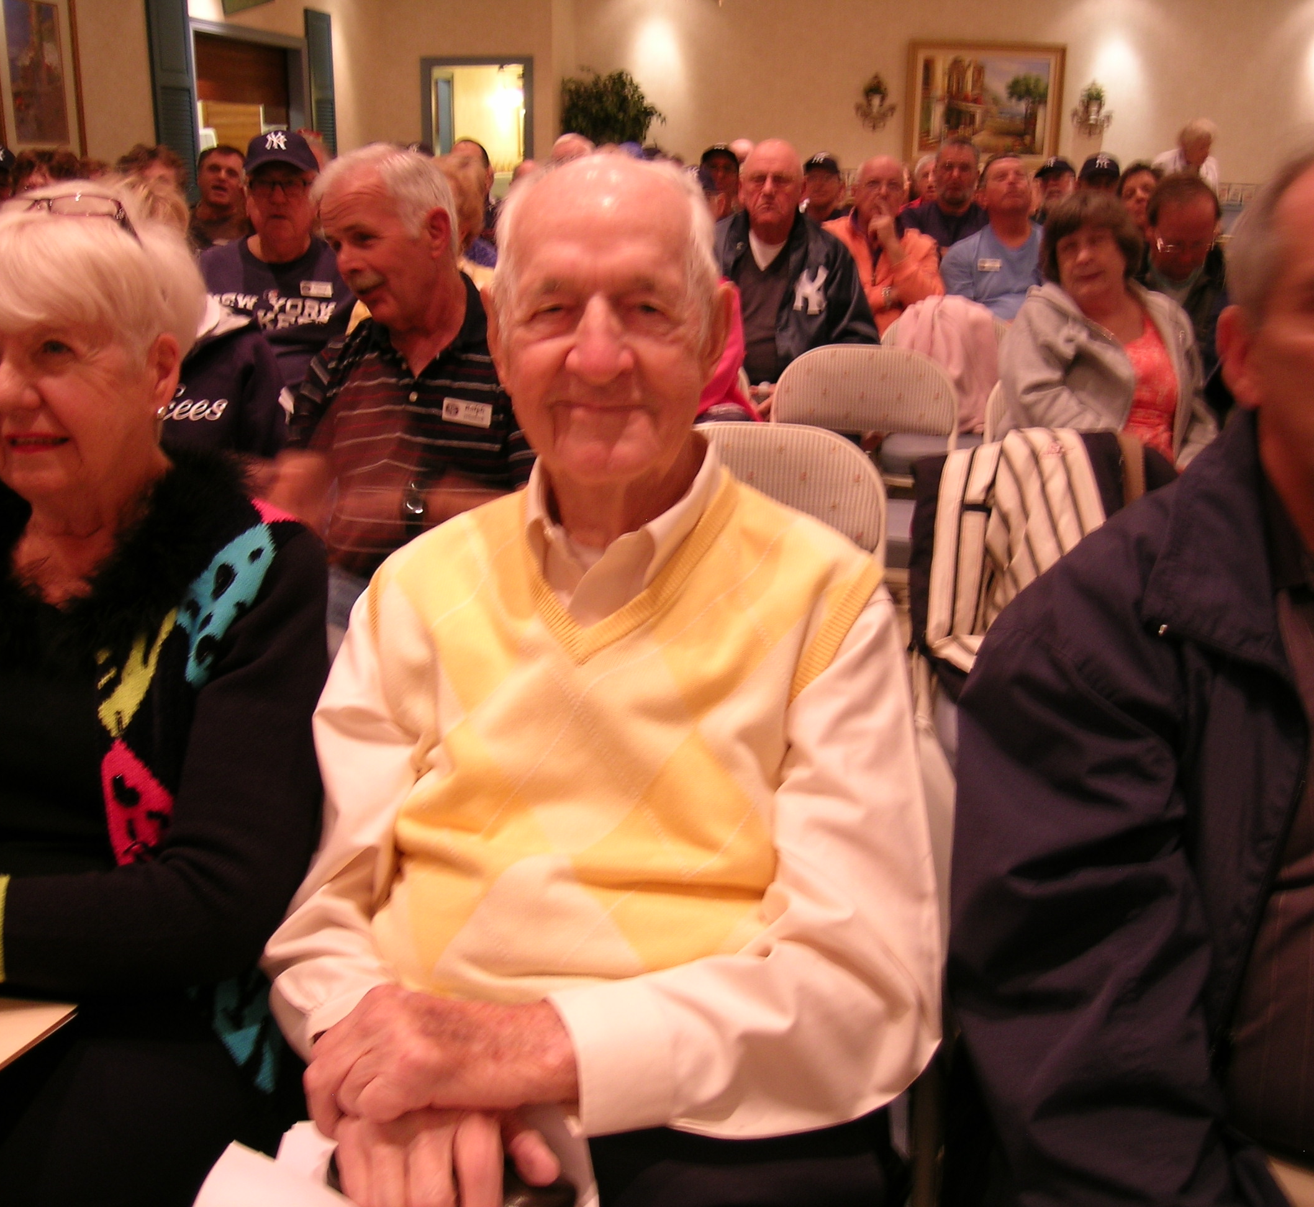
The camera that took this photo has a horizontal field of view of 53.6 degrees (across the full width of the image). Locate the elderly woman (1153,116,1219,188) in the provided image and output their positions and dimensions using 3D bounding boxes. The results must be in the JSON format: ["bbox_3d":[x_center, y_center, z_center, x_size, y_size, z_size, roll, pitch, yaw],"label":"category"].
[{"bbox_3d":[2.752,-1.769,6.986,0.480,1.580,0.420,-11,21,-33],"label":"elderly woman"}]

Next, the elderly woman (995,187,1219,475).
[{"bbox_3d":[1.015,-0.313,2.932,0.560,1.170,0.750,-5,18,-17],"label":"elderly woman"}]

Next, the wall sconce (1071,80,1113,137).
[{"bbox_3d":[3.007,-3.405,8.952,0.290,0.390,0.160,3,18,8],"label":"wall sconce"}]

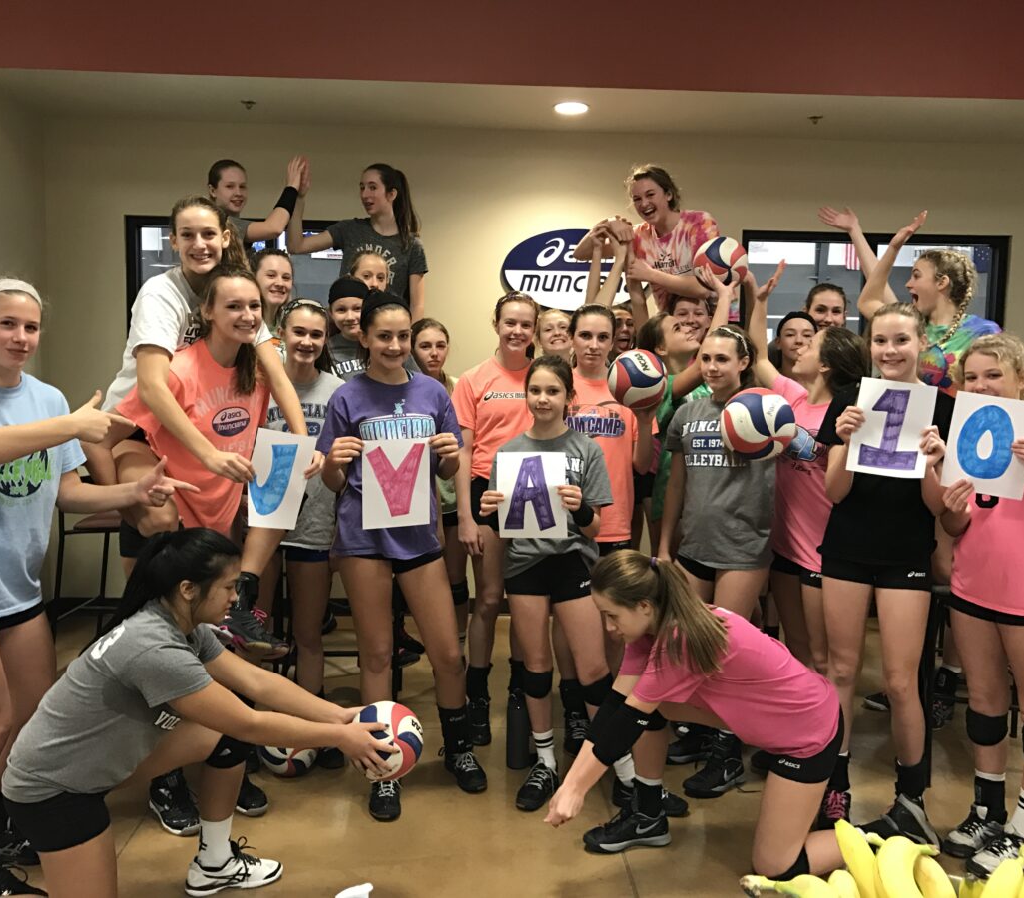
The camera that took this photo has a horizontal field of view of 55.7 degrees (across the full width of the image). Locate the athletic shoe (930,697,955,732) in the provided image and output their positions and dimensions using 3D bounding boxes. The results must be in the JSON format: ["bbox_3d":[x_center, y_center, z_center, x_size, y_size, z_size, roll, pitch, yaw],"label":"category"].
[{"bbox_3d":[1.515,0.905,3.400,0.095,0.105,0.250,4,14,30],"label":"athletic shoe"}]

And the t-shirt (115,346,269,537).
[{"bbox_3d":[-0.965,-0.026,2.943,0.470,0.600,0.290,0,17,-35],"label":"t-shirt"}]

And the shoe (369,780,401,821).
[{"bbox_3d":[-0.419,1.114,3.208,0.100,0.116,0.265,1,7,-7],"label":"shoe"}]

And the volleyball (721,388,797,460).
[{"bbox_3d":[0.706,-0.070,2.775,0.210,0.210,0.210,2,7,0],"label":"volleyball"}]

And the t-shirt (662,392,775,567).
[{"bbox_3d":[0.744,0.117,3.400,0.410,0.630,0.280,3,6,22],"label":"t-shirt"}]

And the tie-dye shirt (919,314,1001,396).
[{"bbox_3d":[1.552,-0.178,3.420,0.290,0.600,0.420,-4,7,-43],"label":"tie-dye shirt"}]

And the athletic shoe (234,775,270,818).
[{"bbox_3d":[-0.920,1.089,3.225,0.108,0.125,0.275,-4,9,-40],"label":"athletic shoe"}]

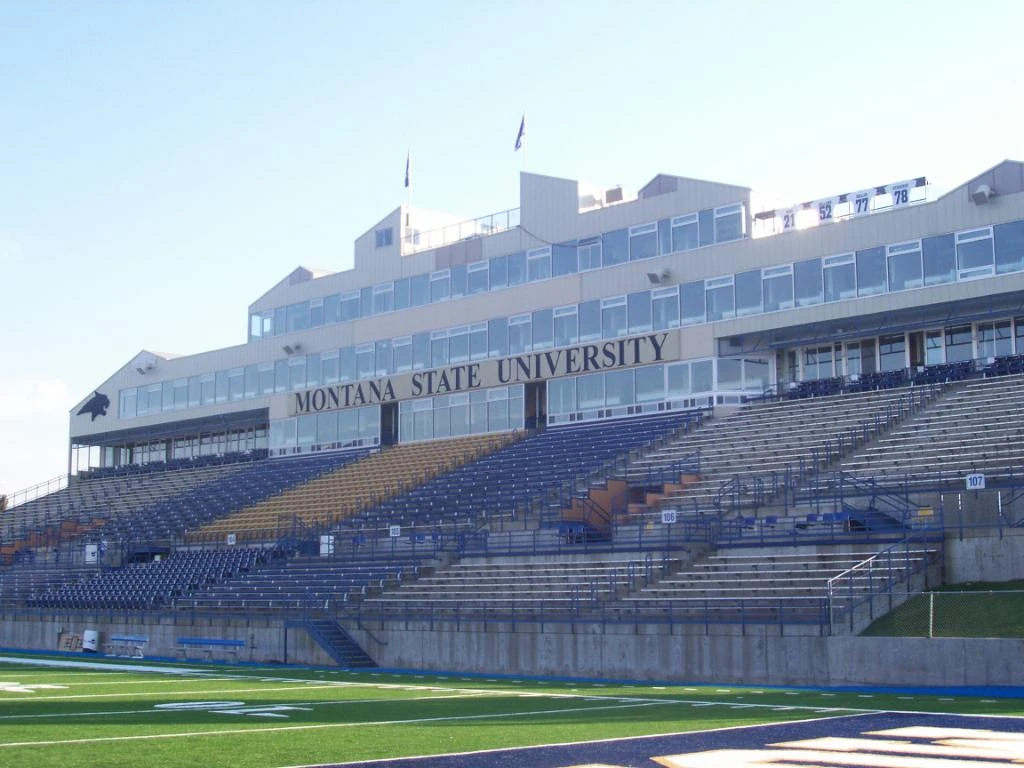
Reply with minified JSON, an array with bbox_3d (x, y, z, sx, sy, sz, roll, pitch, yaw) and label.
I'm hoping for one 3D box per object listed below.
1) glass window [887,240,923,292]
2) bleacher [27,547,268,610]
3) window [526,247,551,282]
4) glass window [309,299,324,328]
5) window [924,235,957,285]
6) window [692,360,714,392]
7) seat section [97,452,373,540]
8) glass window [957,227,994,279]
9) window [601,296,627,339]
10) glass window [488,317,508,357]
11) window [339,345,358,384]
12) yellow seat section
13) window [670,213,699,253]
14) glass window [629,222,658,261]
[{"bbox_3d":[14.658,-4.387,58.422,0.100,1.792,1.524,8,-11,-44],"label":"glass window"},{"bbox_3d":[-16.265,8.543,68.125,6.200,2.800,10.800,8,-11,-44],"label":"bleacher"},{"bbox_3d":[1.334,-6.033,79.188,0.100,1.700,1.696,8,-11,-44],"label":"window"},{"bbox_3d":[-11.448,-4.160,92.259,0.150,1.720,1.270,7,-11,-44],"label":"glass window"},{"bbox_3d":[17.119,-4.944,62.800,0.100,1.980,1.545,8,-11,-44],"label":"window"},{"bbox_3d":[8.613,-0.301,70.819,0.150,1.390,1.300,7,-11,-44],"label":"window"},{"bbox_3d":[-16.318,6.174,86.336,12.500,5.700,12.200,8,-11,-44],"label":"seat section"},{"bbox_3d":[18.128,-5.018,61.317,0.100,2.019,1.729,8,-11,-44],"label":"glass window"},{"bbox_3d":[4.882,-3.196,74.851,0.100,1.934,1.697,8,-11,-44],"label":"window"},{"bbox_3d":[-0.672,-2.376,81.063,0.120,1.967,1.506,8,-11,-44],"label":"glass window"},{"bbox_3d":[-9.328,-1.152,89.409,0.100,1.980,1.823,8,-11,-44],"label":"window"},{"bbox_3d":[-7.805,4.977,77.800,12.600,5.900,11.900,8,-11,-44],"label":"yellow seat section"},{"bbox_3d":[7.996,-6.938,72.341,0.150,1.700,1.660,7,-11,-44],"label":"window"},{"bbox_3d":[6.224,-6.731,74.280,0.100,1.700,1.866,8,-11,-44],"label":"glass window"}]

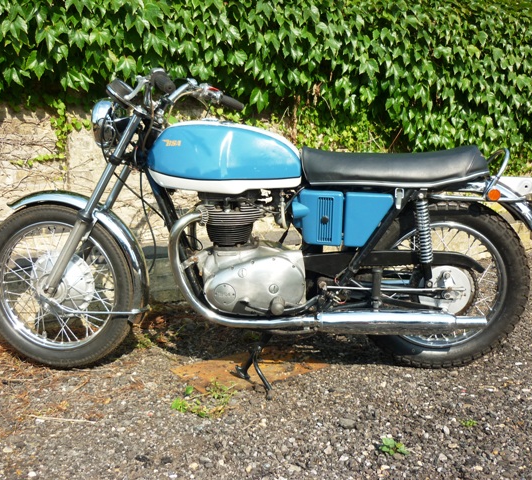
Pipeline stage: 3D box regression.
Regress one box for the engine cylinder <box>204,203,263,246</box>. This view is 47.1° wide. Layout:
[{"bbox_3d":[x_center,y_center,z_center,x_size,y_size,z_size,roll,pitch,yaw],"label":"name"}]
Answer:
[{"bbox_3d":[-0.117,-0.057,2.271,0.200,0.150,0.250,0,10,3],"label":"engine cylinder"}]

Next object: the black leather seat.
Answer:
[{"bbox_3d":[0.453,-0.269,2.218,0.660,0.155,0.260,0,10,3],"label":"black leather seat"}]

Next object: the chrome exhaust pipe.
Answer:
[{"bbox_3d":[0.209,0.110,2.135,1.100,0.400,0.170,0,10,3],"label":"chrome exhaust pipe"}]

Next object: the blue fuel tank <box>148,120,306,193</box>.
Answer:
[{"bbox_3d":[-0.148,-0.301,2.239,0.575,0.260,0.280,0,10,3],"label":"blue fuel tank"}]

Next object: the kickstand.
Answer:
[{"bbox_3d":[-0.040,0.433,2.215,0.150,0.200,0.280,0,10,3],"label":"kickstand"}]

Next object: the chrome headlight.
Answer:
[{"bbox_3d":[-0.585,-0.435,2.262,0.100,0.180,0.180,2,11,12],"label":"chrome headlight"}]

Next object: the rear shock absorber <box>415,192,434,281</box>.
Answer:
[{"bbox_3d":[0.548,-0.009,2.109,0.060,0.315,0.060,-7,10,4],"label":"rear shock absorber"}]

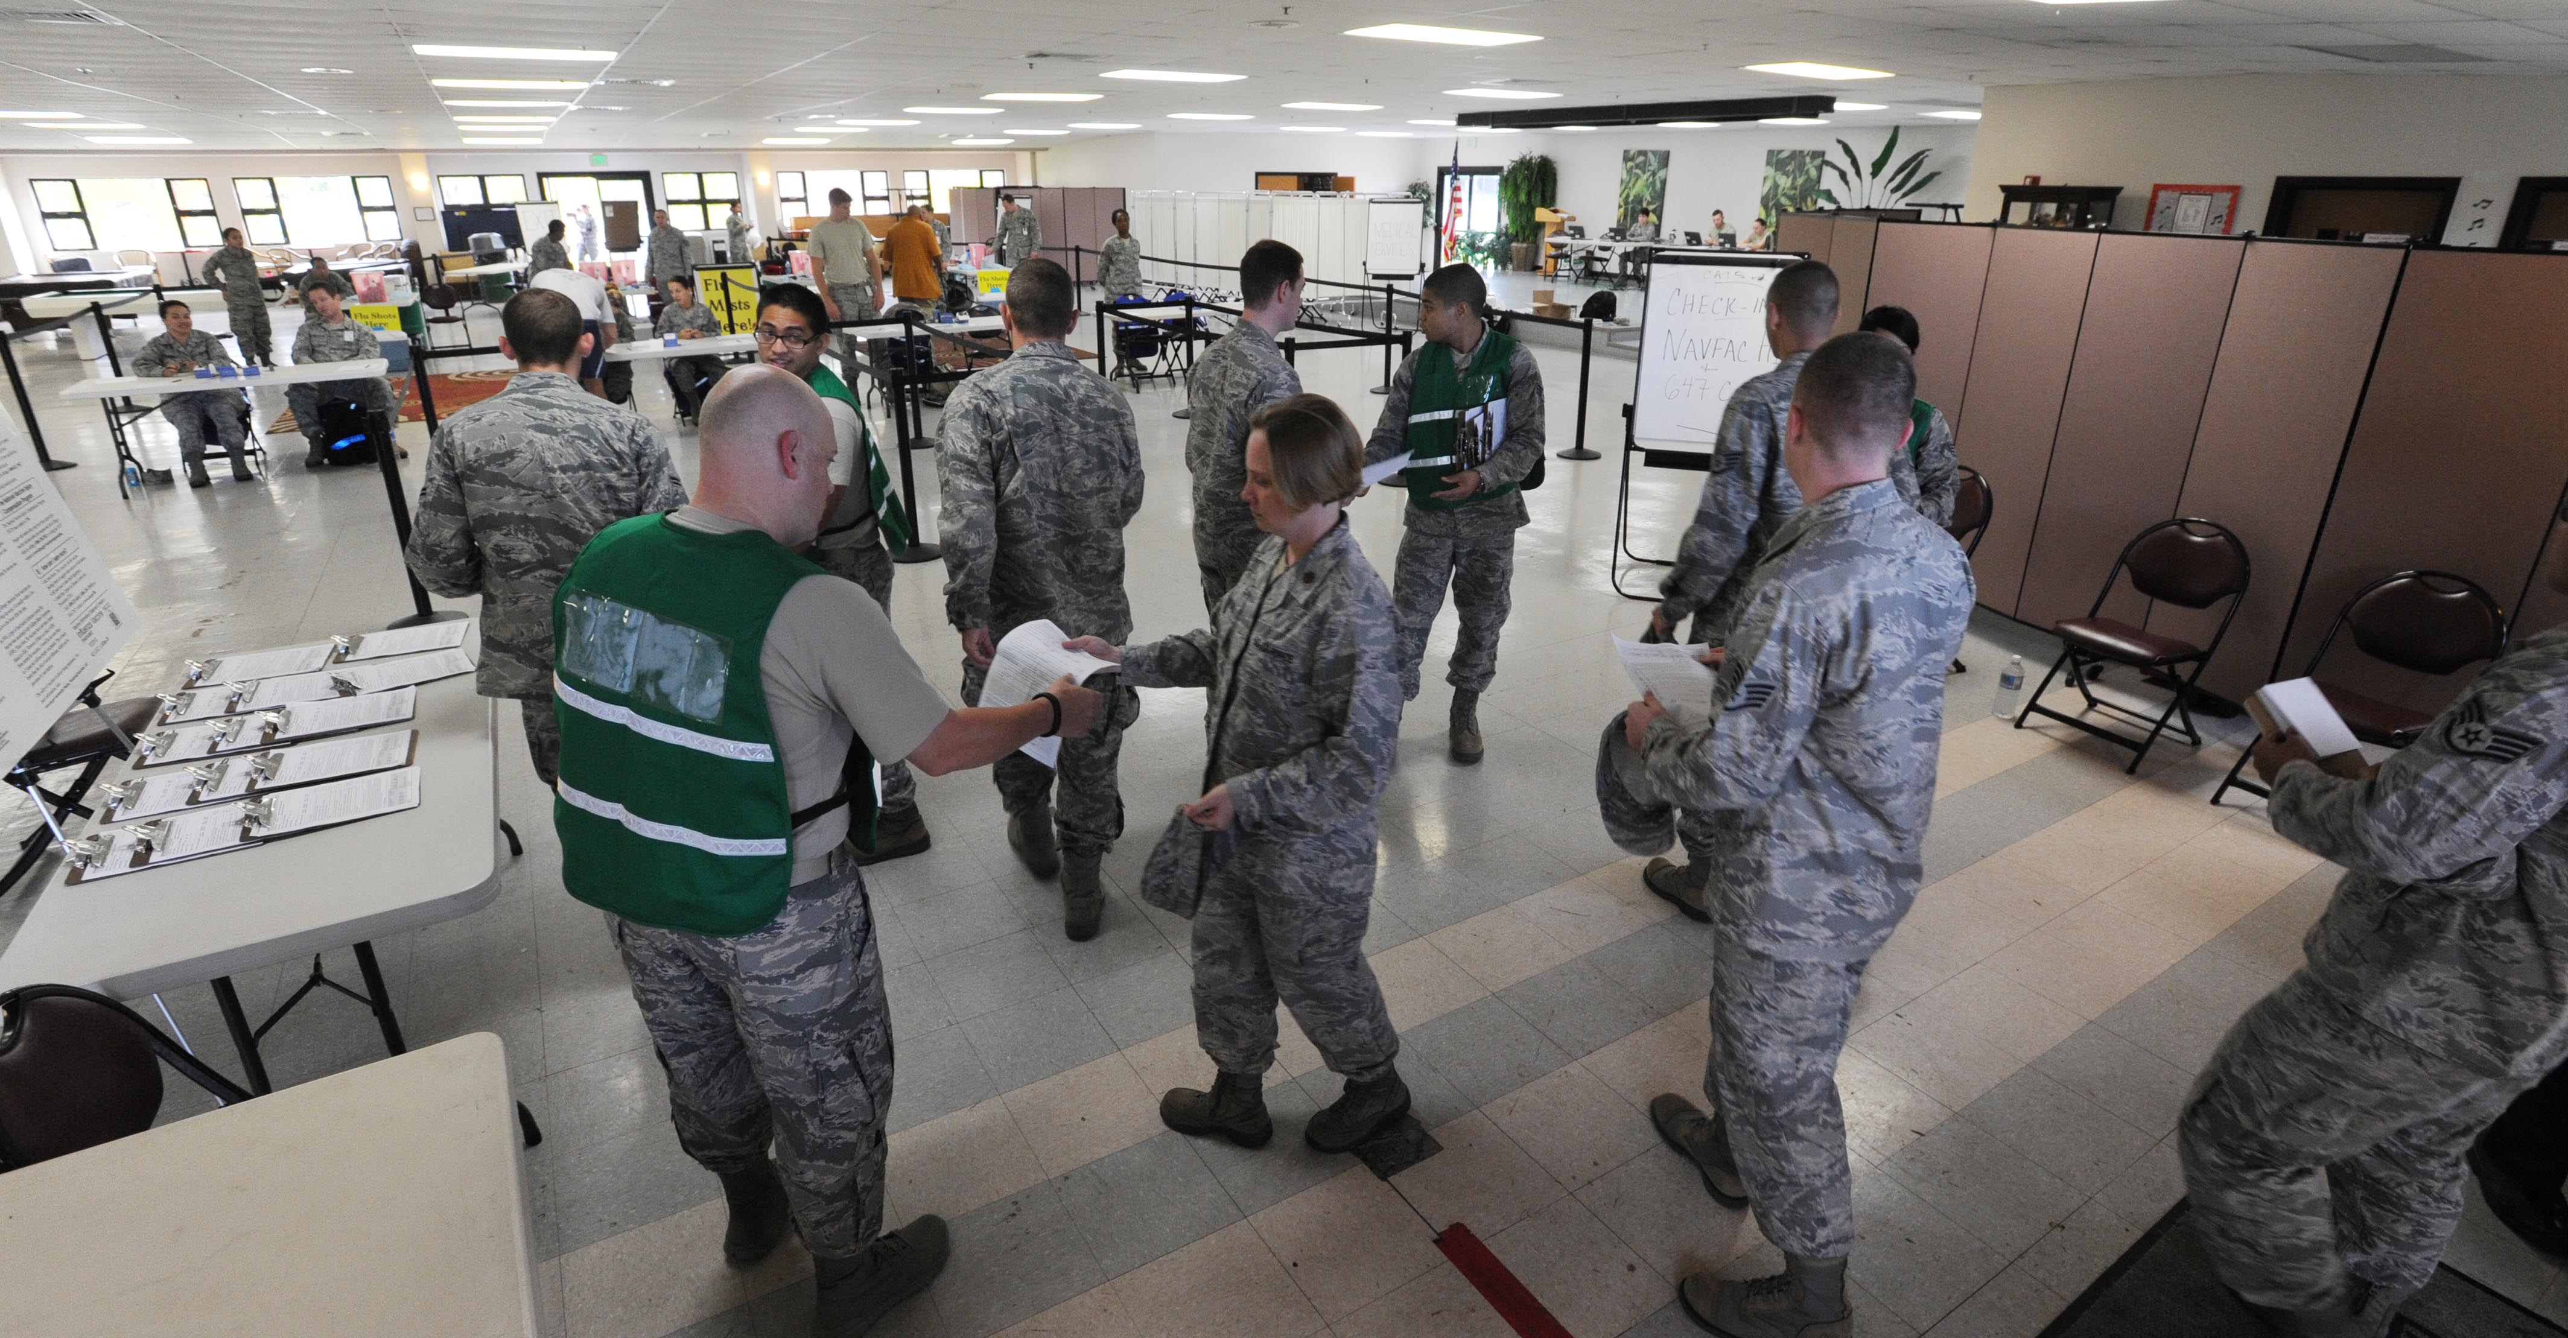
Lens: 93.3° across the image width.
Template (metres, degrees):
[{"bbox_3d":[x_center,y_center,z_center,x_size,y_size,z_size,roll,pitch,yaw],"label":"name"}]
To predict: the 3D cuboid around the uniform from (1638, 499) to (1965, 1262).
[{"bbox_3d":[0.871,0.363,2.135,0.520,1.420,0.480,-8,24,-20],"label":"uniform"}]

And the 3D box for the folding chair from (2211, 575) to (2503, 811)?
[{"bbox_3d":[3.491,0.099,3.918,0.500,0.835,0.460,-12,24,-27],"label":"folding chair"}]

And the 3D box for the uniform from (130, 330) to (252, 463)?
[{"bbox_3d":[-7.666,-1.966,8.544,0.600,0.880,0.620,-14,26,-32],"label":"uniform"}]

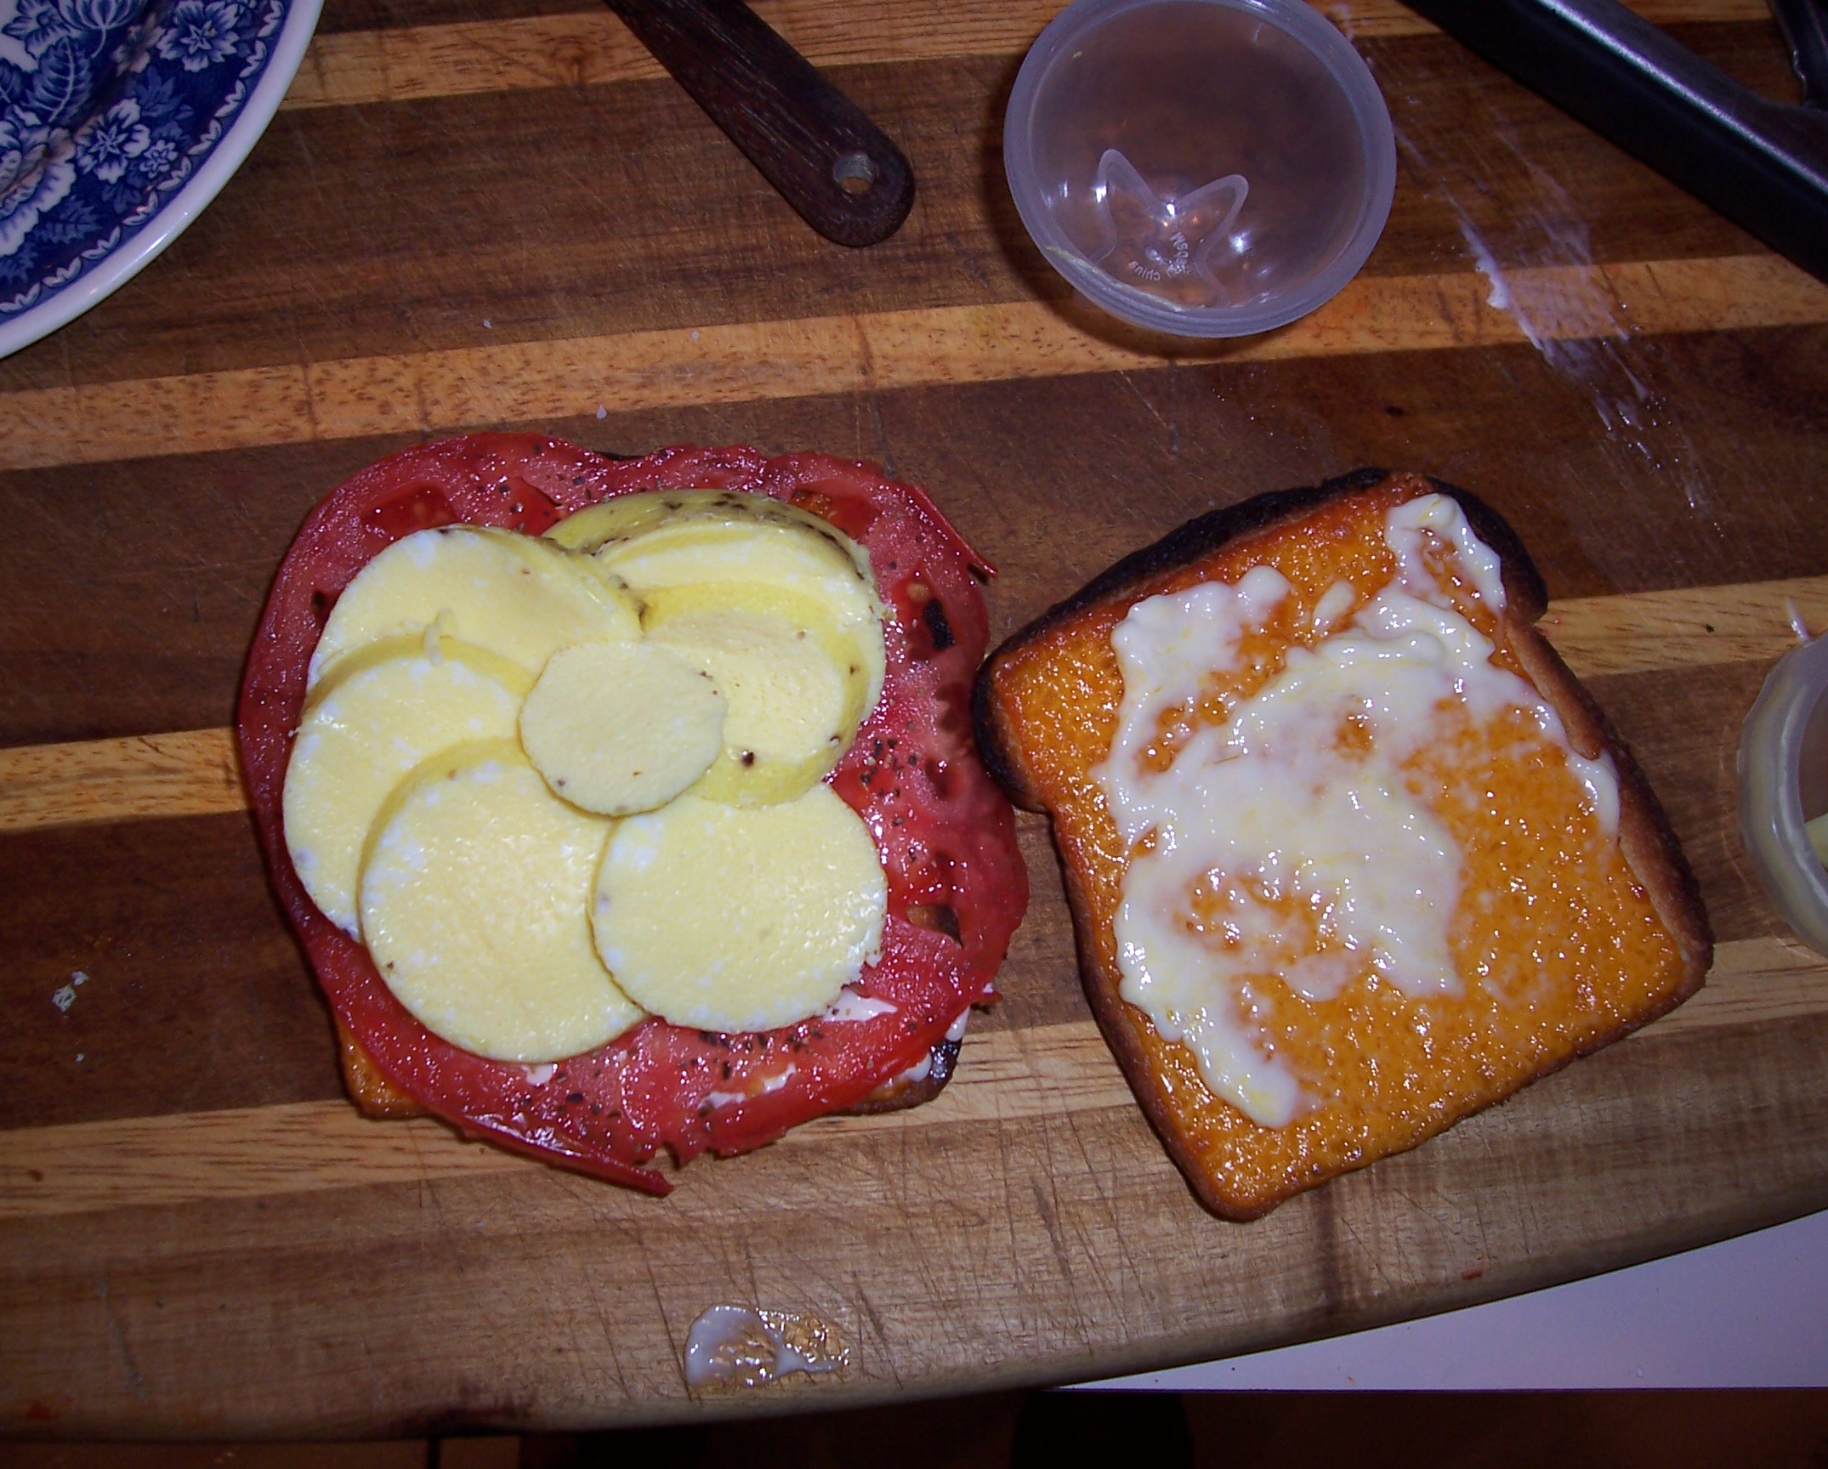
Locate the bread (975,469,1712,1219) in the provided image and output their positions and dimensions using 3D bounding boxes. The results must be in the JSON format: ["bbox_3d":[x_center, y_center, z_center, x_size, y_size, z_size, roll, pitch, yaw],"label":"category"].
[{"bbox_3d":[0.077,0.013,0.353,0.112,0.017,0.121,-23,83,-7],"label":"bread"}]

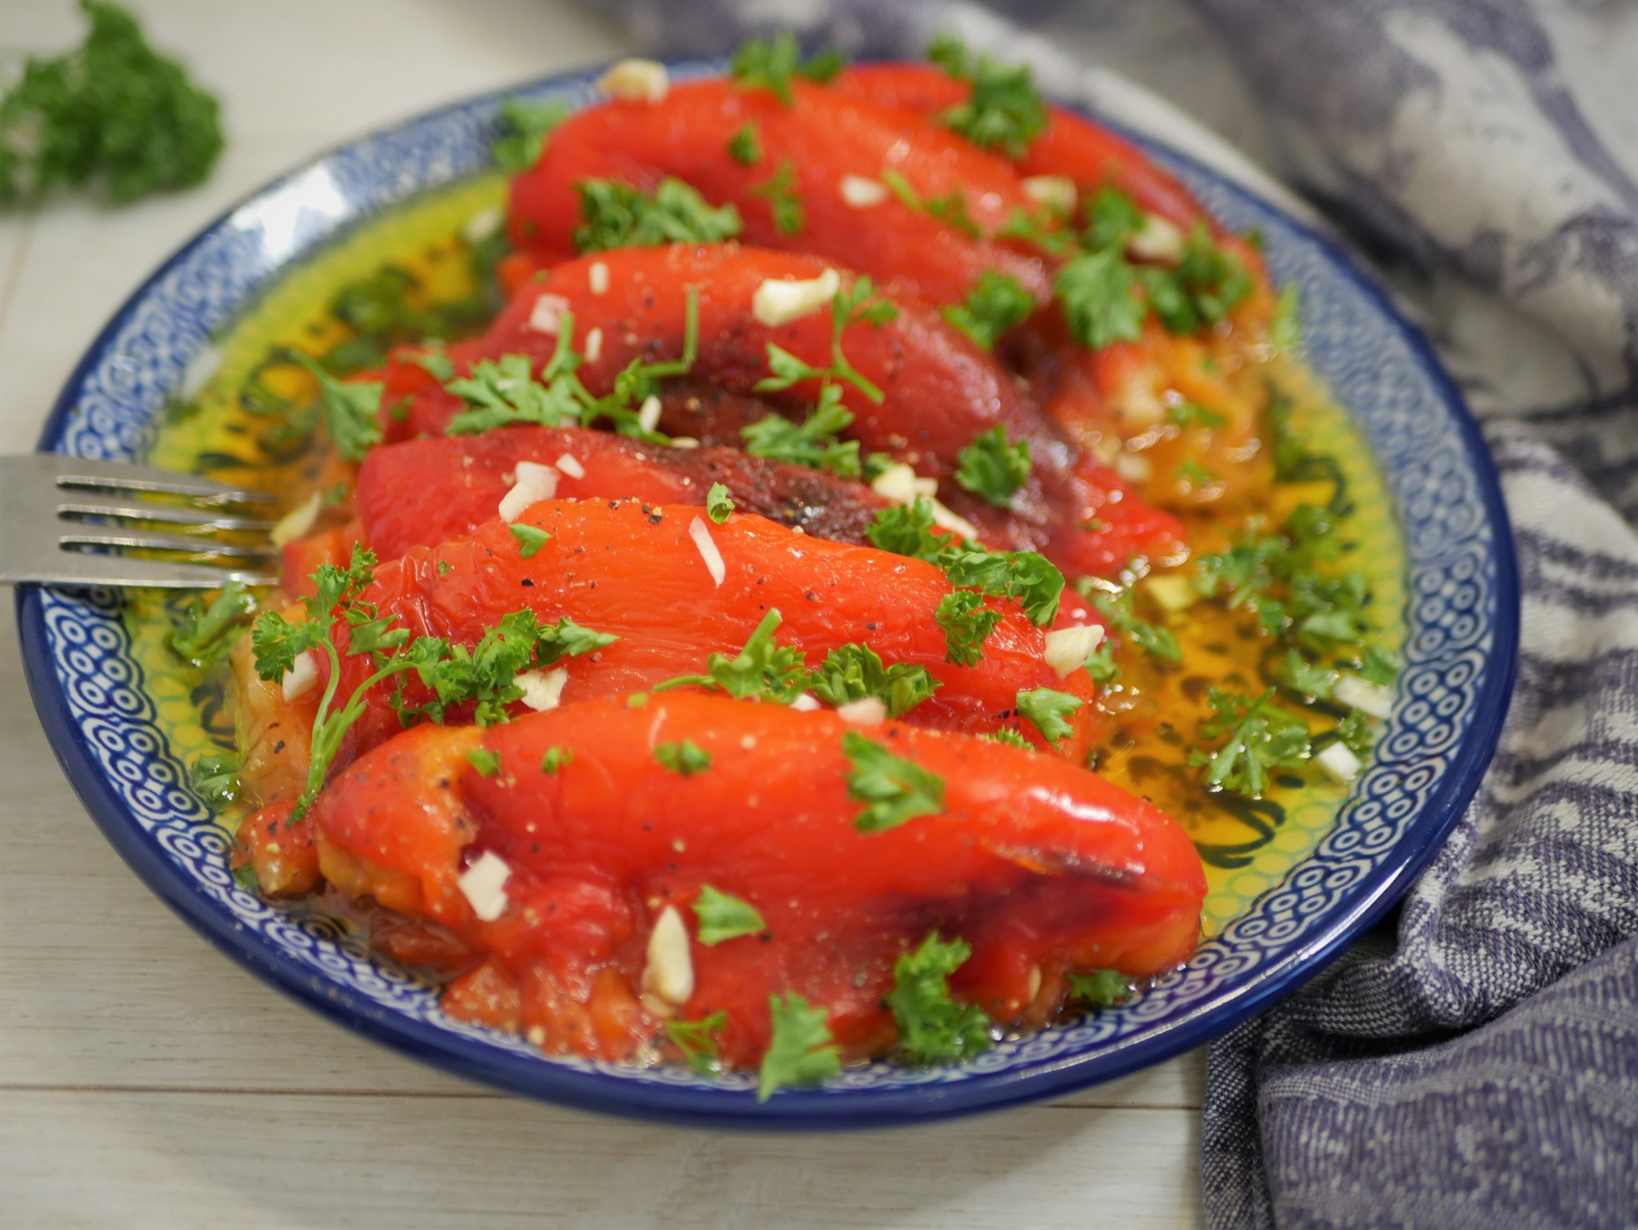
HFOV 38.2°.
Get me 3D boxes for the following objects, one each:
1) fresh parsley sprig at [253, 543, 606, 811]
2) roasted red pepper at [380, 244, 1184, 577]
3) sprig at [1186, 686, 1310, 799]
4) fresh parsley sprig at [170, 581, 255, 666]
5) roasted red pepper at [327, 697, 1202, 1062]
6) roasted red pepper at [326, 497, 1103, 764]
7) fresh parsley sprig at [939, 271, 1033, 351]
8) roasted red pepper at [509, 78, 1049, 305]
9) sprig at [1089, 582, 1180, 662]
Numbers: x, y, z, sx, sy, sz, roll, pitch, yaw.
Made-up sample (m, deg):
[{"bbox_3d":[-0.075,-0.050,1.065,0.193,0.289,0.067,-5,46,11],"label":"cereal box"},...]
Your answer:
[{"bbox_3d":[-0.055,0.009,0.338,0.050,0.023,0.043,3,46,0],"label":"fresh parsley sprig"},{"bbox_3d":[-0.007,-0.032,0.382,0.132,0.037,0.046,12,47,9],"label":"roasted red pepper"},{"bbox_3d":[0.065,0.019,0.356,0.018,0.007,0.021,3,46,0],"label":"sprig"},{"bbox_3d":[-0.093,0.001,0.363,0.012,0.008,0.015,3,46,0],"label":"fresh parsley sprig"},{"bbox_3d":[-0.009,0.035,0.318,0.121,0.036,0.043,7,46,3],"label":"roasted red pepper"},{"bbox_3d":[-0.015,0.008,0.343,0.114,0.037,0.044,9,46,6],"label":"roasted red pepper"},{"bbox_3d":[0.028,-0.050,0.385,0.014,0.008,0.015,18,48,14],"label":"fresh parsley sprig"},{"bbox_3d":[-0.005,-0.069,0.418,0.102,0.037,0.044,13,47,10],"label":"roasted red pepper"},{"bbox_3d":[0.050,0.001,0.371,0.015,0.007,0.015,3,46,0],"label":"sprig"}]

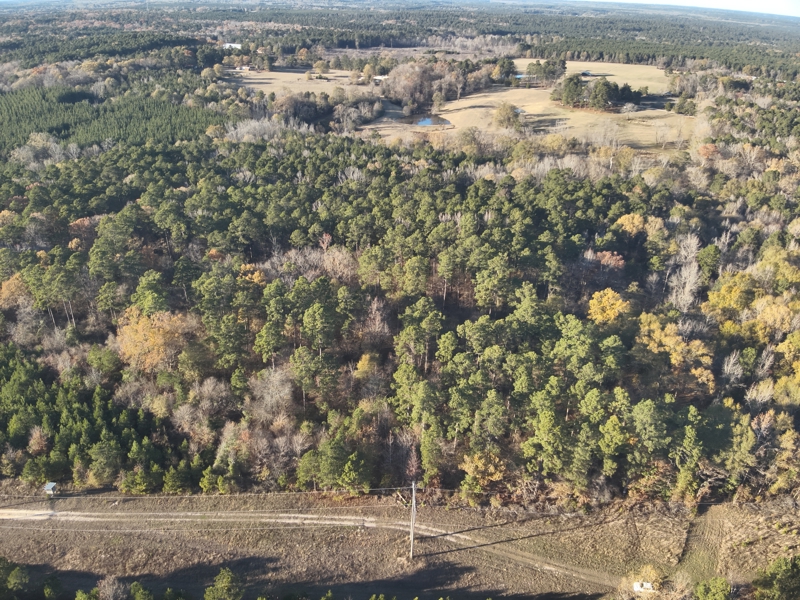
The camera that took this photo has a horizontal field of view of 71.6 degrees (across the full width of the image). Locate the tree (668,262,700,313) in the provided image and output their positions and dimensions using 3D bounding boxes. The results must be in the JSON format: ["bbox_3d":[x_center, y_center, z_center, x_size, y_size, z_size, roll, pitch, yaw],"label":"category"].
[{"bbox_3d":[108.000,-4.500,210.000,11.500,21.500,11.000,2,29,0],"label":"tree"}]

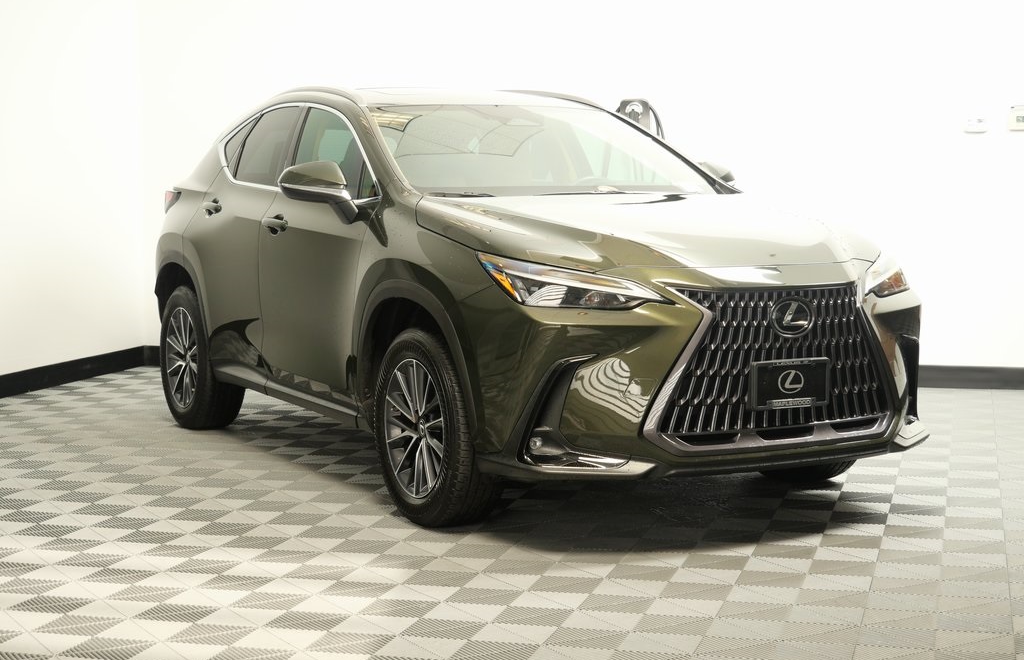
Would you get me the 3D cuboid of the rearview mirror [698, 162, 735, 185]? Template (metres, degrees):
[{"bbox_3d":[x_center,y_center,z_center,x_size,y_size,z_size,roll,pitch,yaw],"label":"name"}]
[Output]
[{"bbox_3d":[0.939,-0.636,7.351,0.250,0.220,0.220,-3,6,-28],"label":"rearview mirror"}]

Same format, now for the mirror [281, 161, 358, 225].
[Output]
[{"bbox_3d":[-0.755,-0.536,6.431,0.250,0.240,0.220,-3,6,-28],"label":"mirror"}]

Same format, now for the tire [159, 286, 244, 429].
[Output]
[{"bbox_3d":[-1.570,0.131,8.322,0.240,0.725,0.730,-3,6,-28],"label":"tire"}]

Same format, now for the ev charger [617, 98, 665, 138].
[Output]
[{"bbox_3d":[0.779,-1.290,10.200,0.270,0.280,0.140,1,6,16],"label":"ev charger"}]

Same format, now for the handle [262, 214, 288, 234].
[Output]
[{"bbox_3d":[-0.997,-0.445,6.971,0.070,0.080,0.230,-3,6,-28],"label":"handle"}]

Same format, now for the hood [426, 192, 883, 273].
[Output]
[{"bbox_3d":[0.577,-0.371,6.021,1.620,0.250,1.200,-3,6,-28],"label":"hood"}]

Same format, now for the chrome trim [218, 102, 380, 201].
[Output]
[{"bbox_3d":[-0.898,-0.780,7.120,0.240,0.430,2.080,-3,6,-28],"label":"chrome trim"}]

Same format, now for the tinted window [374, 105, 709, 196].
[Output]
[{"bbox_3d":[0.117,-0.746,6.827,1.460,0.200,0.930,-3,31,-28],"label":"tinted window"}]

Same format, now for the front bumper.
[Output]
[{"bbox_3d":[0.787,0.116,5.688,1.860,0.680,0.580,-3,6,-28],"label":"front bumper"}]

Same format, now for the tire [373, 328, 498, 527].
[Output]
[{"bbox_3d":[-0.273,0.346,5.975,0.240,0.725,0.730,-3,6,-28],"label":"tire"}]

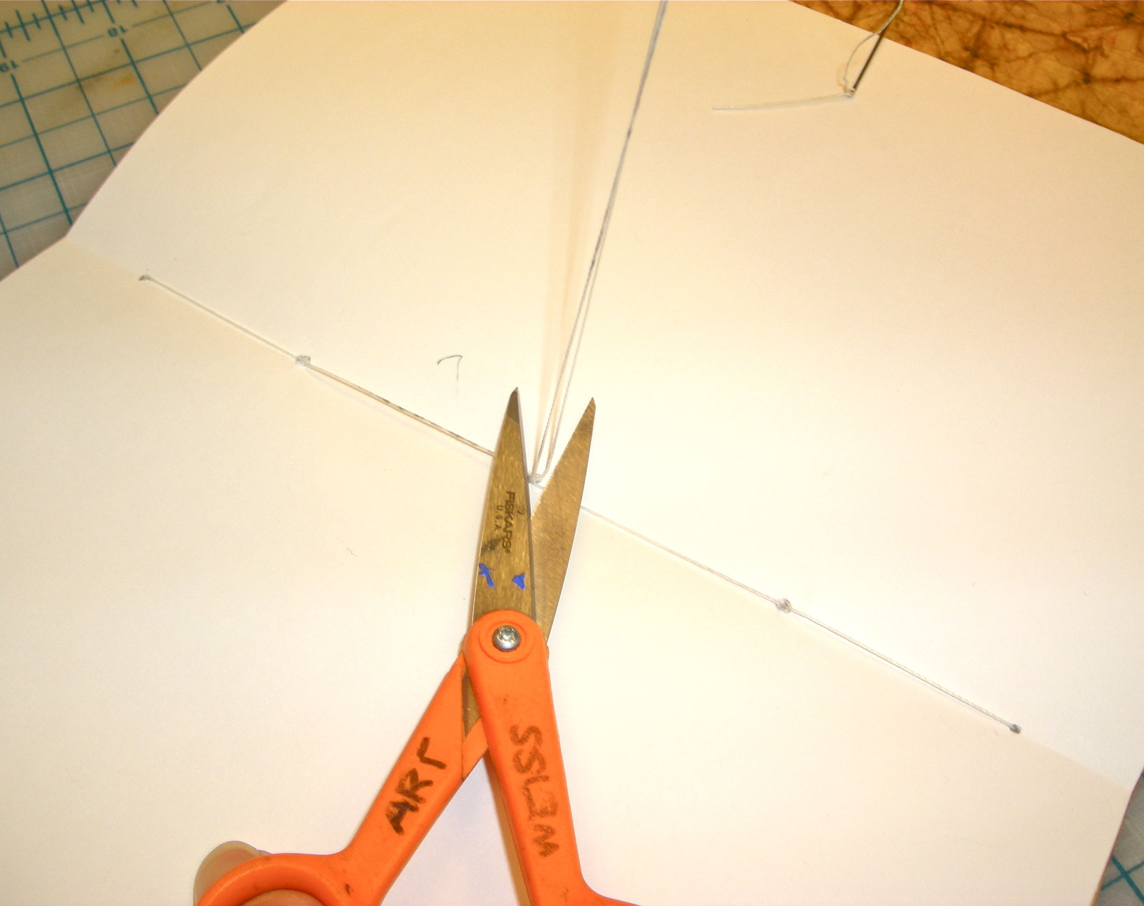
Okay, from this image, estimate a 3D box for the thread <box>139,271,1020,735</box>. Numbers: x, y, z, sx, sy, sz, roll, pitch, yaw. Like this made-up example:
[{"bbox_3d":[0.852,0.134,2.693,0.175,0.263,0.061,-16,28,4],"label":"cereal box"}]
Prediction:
[{"bbox_3d":[-0.007,0.004,0.246,0.178,0.003,0.003,27,59,19],"label":"thread"}]

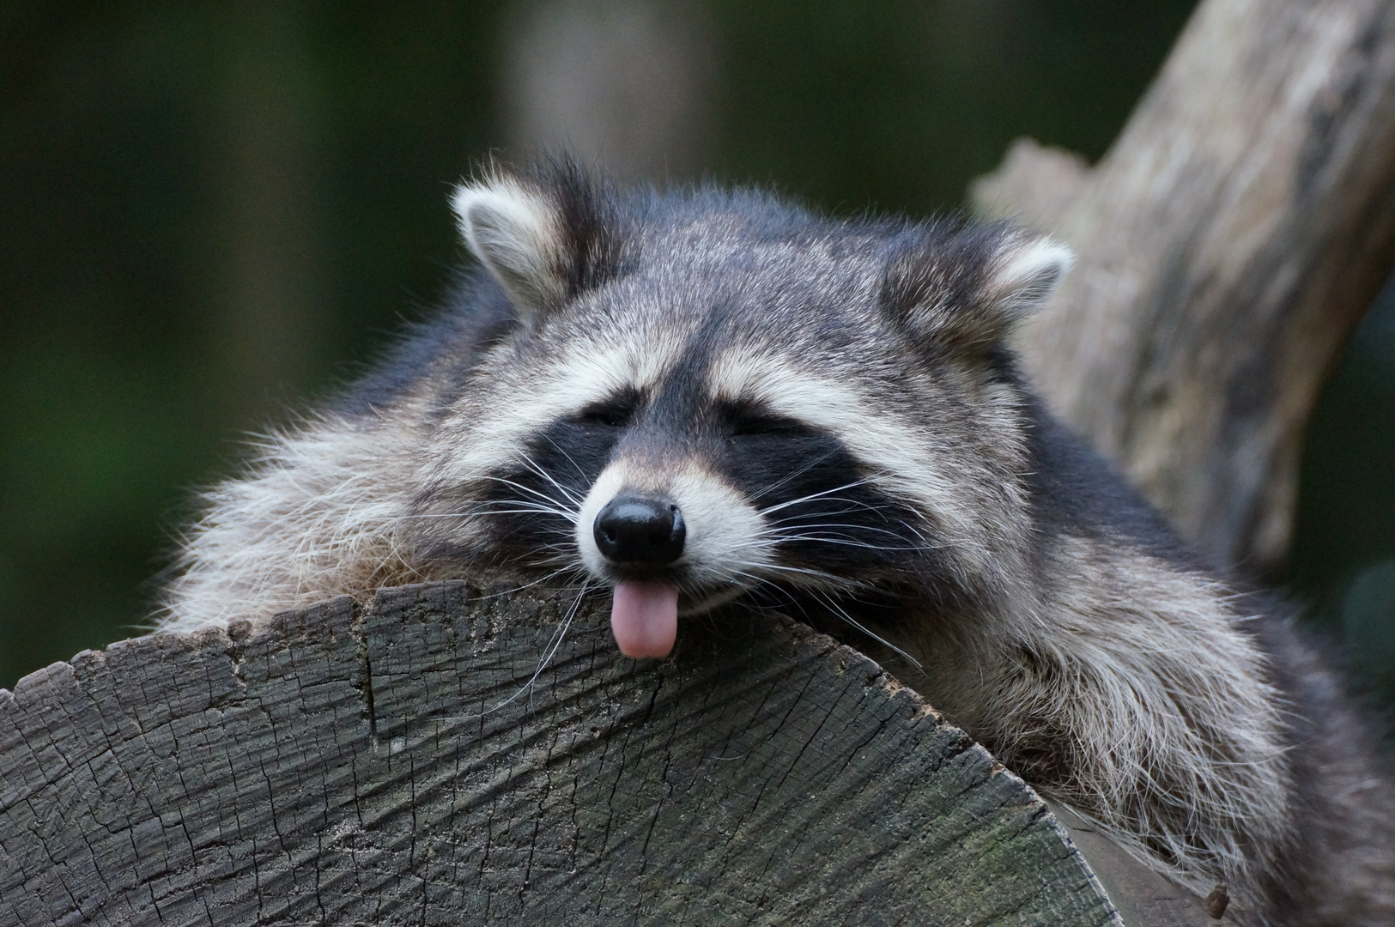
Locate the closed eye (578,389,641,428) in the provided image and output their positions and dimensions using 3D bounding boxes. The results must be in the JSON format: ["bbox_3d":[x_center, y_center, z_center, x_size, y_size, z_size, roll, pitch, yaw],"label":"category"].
[{"bbox_3d":[-0.026,-0.016,4.272,0.020,0.011,0.010,8,9,23],"label":"closed eye"}]

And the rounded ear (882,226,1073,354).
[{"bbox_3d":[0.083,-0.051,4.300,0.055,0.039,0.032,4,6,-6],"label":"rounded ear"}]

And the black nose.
[{"bbox_3d":[-0.017,0.019,4.212,0.026,0.021,0.020,6,9,15],"label":"black nose"}]

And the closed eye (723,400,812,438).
[{"bbox_3d":[0.020,-0.013,4.260,0.025,0.011,0.011,5,9,3],"label":"closed eye"}]

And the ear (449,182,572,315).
[{"bbox_3d":[-0.056,-0.064,4.335,0.036,0.042,0.028,-1,5,23],"label":"ear"}]

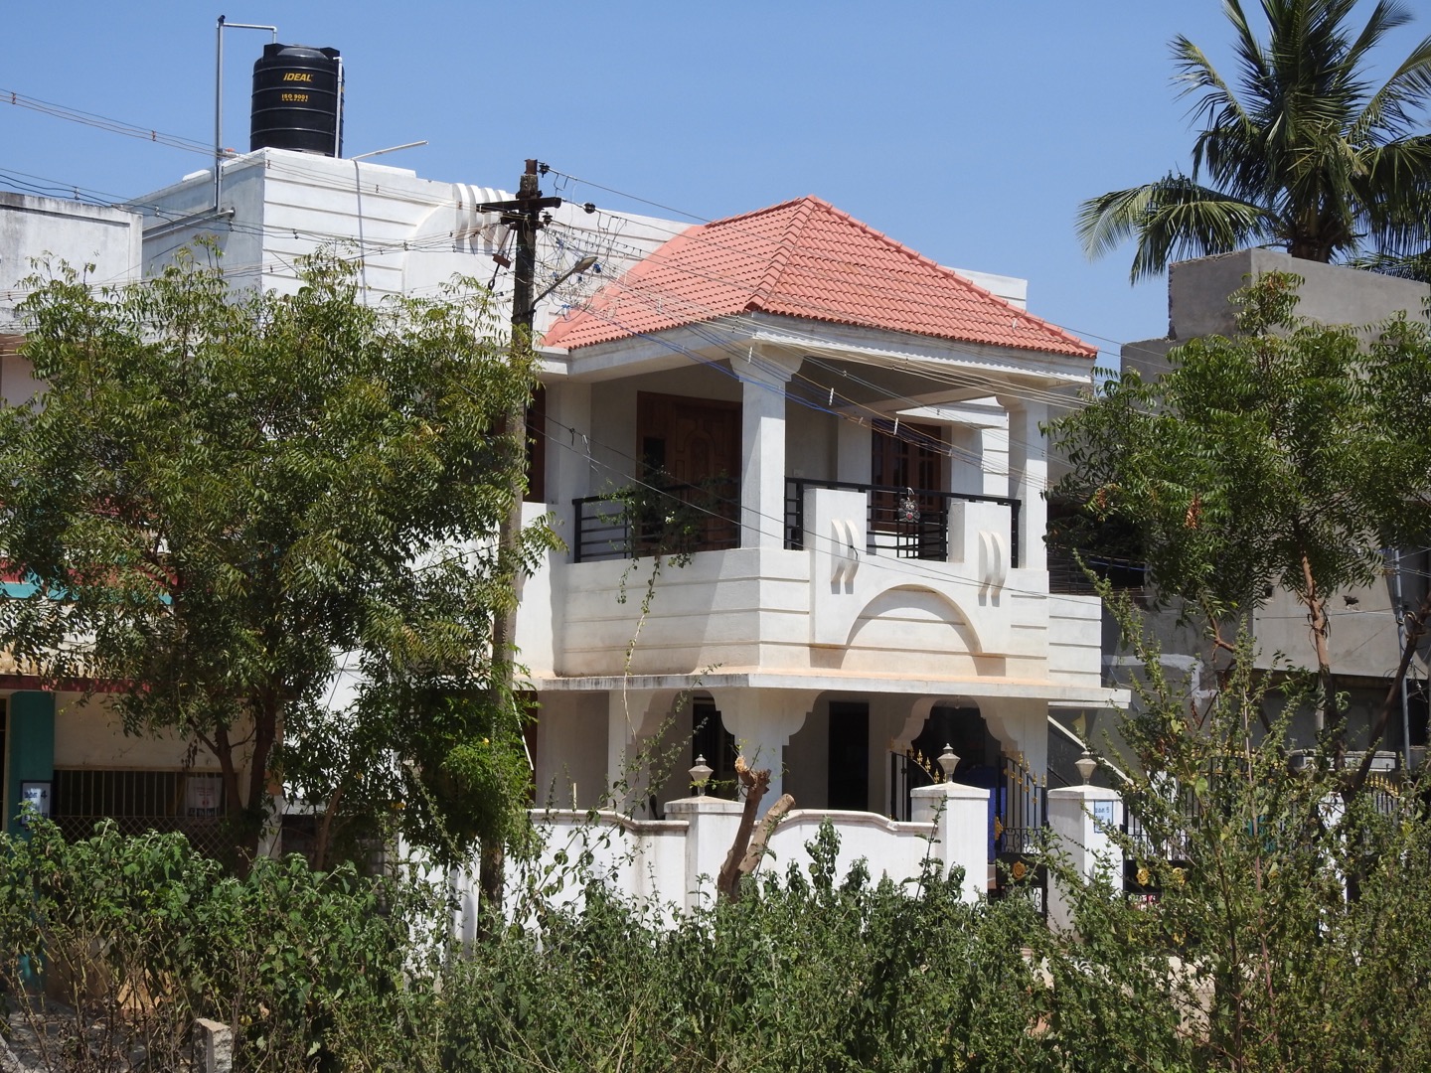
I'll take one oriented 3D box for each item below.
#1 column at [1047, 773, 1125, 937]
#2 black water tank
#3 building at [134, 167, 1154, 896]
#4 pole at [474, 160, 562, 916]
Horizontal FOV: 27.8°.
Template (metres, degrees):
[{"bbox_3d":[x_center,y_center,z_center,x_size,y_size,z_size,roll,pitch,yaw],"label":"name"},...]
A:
[{"bbox_3d":[3.554,3.184,27.757,0.490,1.580,0.490,5,-7,-36],"label":"column"},{"bbox_3d":[-4.407,-4.601,30.500,0.980,1.200,0.980,1,-6,0],"label":"black water tank"},{"bbox_3d":[-1.365,0.388,32.648,10.200,7.590,10.000,5,-7,-36],"label":"building"},{"bbox_3d":[-1.665,0.183,23.334,0.720,6.550,0.300,0,-6,27],"label":"pole"}]

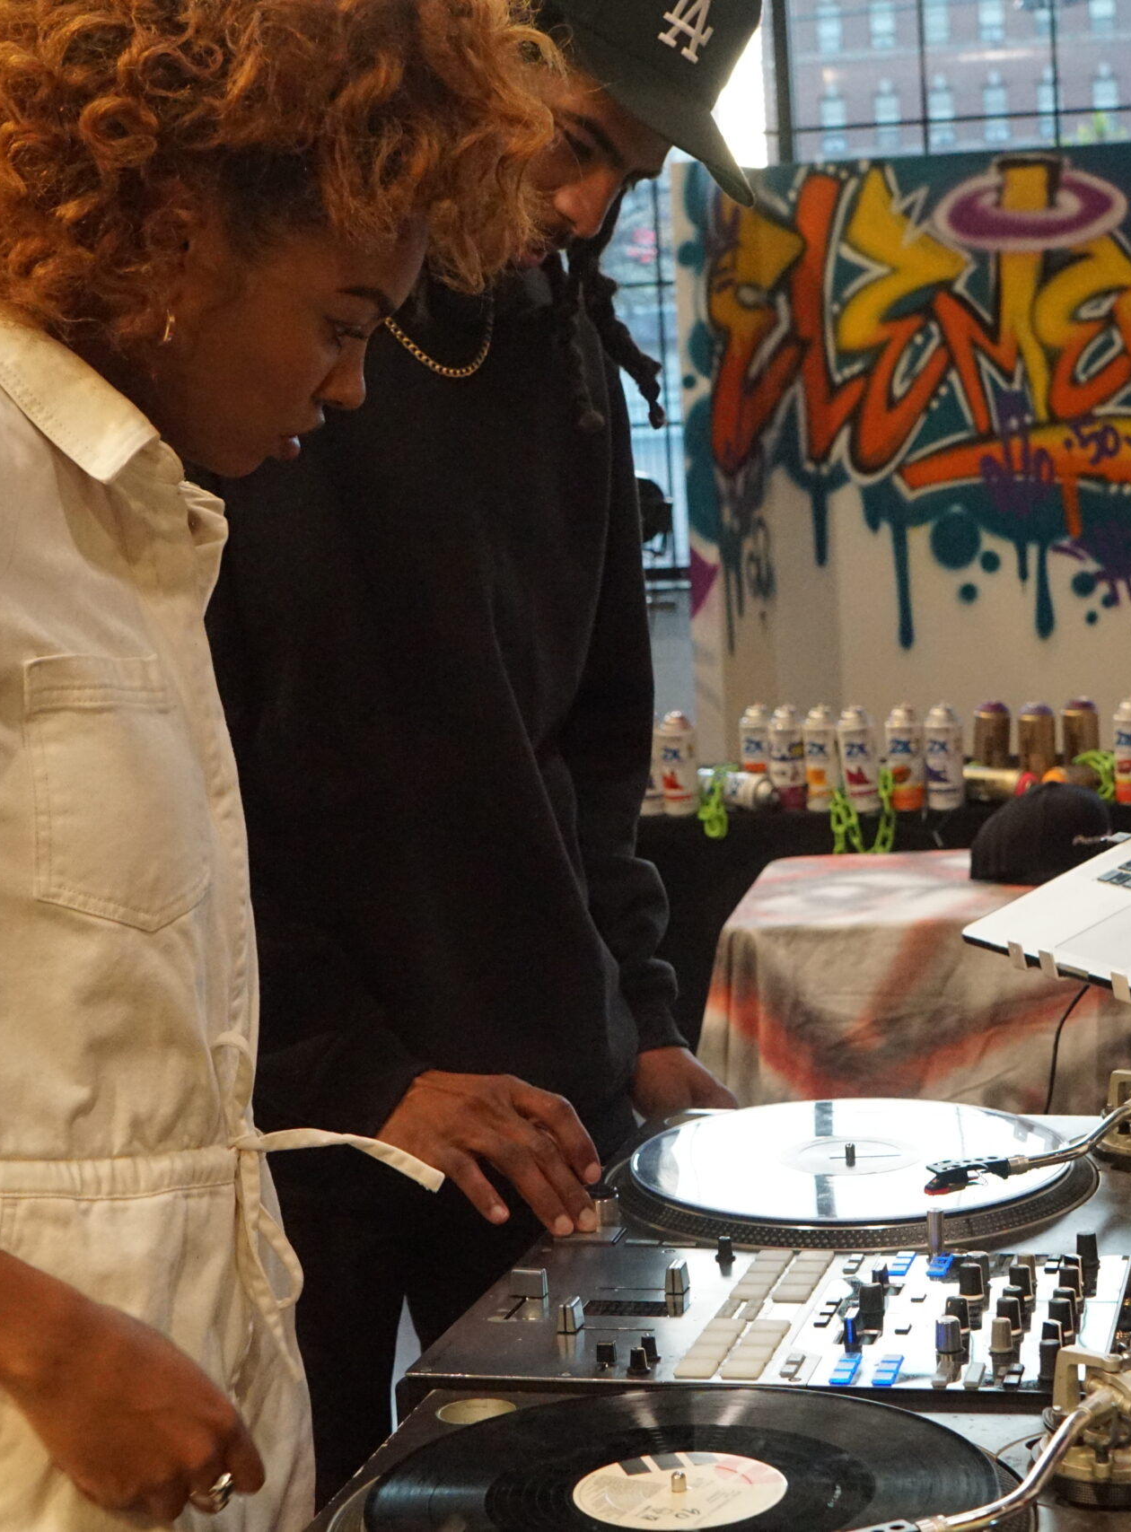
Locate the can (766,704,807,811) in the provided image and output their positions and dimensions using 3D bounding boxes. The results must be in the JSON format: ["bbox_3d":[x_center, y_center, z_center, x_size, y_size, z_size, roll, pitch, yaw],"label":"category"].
[{"bbox_3d":[0.408,-0.015,4.910,0.067,0.190,0.067,-3,6,5],"label":"can"}]

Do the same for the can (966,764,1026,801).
[{"bbox_3d":[0.801,0.040,4.830,0.066,0.066,0.180,-8,8,-39],"label":"can"}]

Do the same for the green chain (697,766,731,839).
[{"bbox_3d":[0.271,0.069,4.880,0.062,0.130,0.070,-3,6,0],"label":"green chain"}]

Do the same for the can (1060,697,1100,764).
[{"bbox_3d":[0.951,-0.026,4.930,0.066,0.195,0.066,-2,6,11],"label":"can"}]

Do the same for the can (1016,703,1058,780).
[{"bbox_3d":[0.870,-0.030,4.942,0.066,0.175,0.066,-3,6,0],"label":"can"}]

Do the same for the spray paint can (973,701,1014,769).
[{"bbox_3d":[0.796,-0.032,4.982,0.066,0.176,0.066,-2,6,9],"label":"spray paint can"}]

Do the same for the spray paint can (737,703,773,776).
[{"bbox_3d":[0.362,-0.018,5.000,0.067,0.190,0.067,-3,6,0],"label":"spray paint can"}]

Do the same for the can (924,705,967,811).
[{"bbox_3d":[0.681,-0.017,4.820,0.066,0.191,0.066,-3,6,0],"label":"can"}]

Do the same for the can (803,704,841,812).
[{"bbox_3d":[0.466,-0.014,4.870,0.066,0.191,0.066,-3,6,0],"label":"can"}]

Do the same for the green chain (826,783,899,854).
[{"bbox_3d":[0.538,0.099,4.850,0.135,0.140,0.070,-3,6,0],"label":"green chain"}]

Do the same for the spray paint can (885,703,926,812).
[{"bbox_3d":[0.613,-0.016,4.830,0.066,0.191,0.066,-3,6,0],"label":"spray paint can"}]

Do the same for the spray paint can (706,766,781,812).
[{"bbox_3d":[0.322,0.044,4.910,0.067,0.067,0.190,-8,8,-39],"label":"spray paint can"}]

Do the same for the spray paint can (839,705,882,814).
[{"bbox_3d":[0.540,-0.015,4.890,0.067,0.190,0.067,-7,6,7],"label":"spray paint can"}]

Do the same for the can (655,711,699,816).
[{"bbox_3d":[0.205,-0.005,4.910,0.066,0.191,0.066,-3,6,0],"label":"can"}]

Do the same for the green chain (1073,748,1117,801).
[{"bbox_3d":[0.950,0.018,4.810,0.080,0.092,0.080,-1,6,11],"label":"green chain"}]

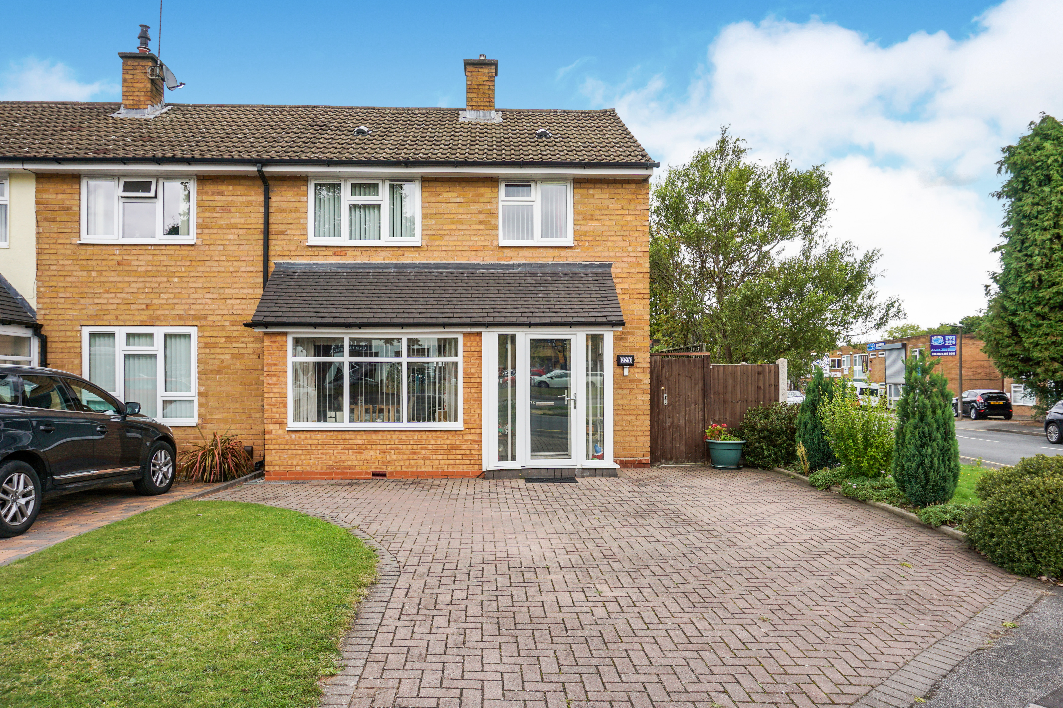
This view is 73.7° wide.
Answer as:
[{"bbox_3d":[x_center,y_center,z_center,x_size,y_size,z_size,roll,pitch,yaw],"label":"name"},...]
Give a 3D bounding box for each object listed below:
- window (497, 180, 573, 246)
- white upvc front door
[{"bbox_3d":[0.075,-2.320,11.640,1.220,1.070,0.110,0,0,-3],"label":"window"},{"bbox_3d":[0.252,0.705,10.600,1.940,2.080,0.130,0,0,-3],"label":"white upvc front door"}]

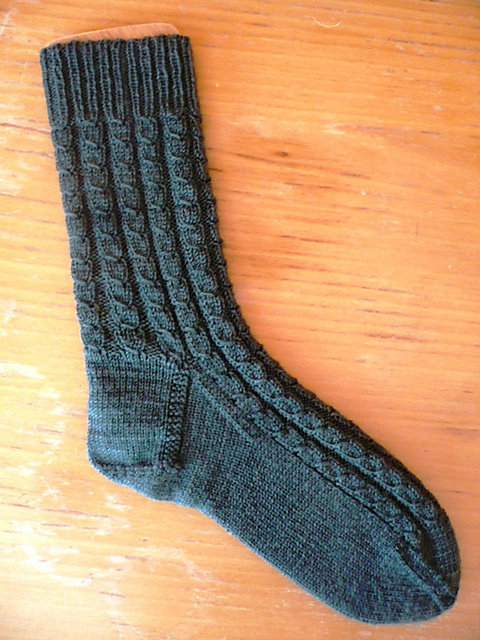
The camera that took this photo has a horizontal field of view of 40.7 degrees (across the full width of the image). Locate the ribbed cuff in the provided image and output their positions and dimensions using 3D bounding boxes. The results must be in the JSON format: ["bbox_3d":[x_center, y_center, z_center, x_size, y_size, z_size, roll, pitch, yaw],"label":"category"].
[{"bbox_3d":[-0.076,-0.151,0.412,0.096,0.013,0.054,-8,84,-1],"label":"ribbed cuff"}]

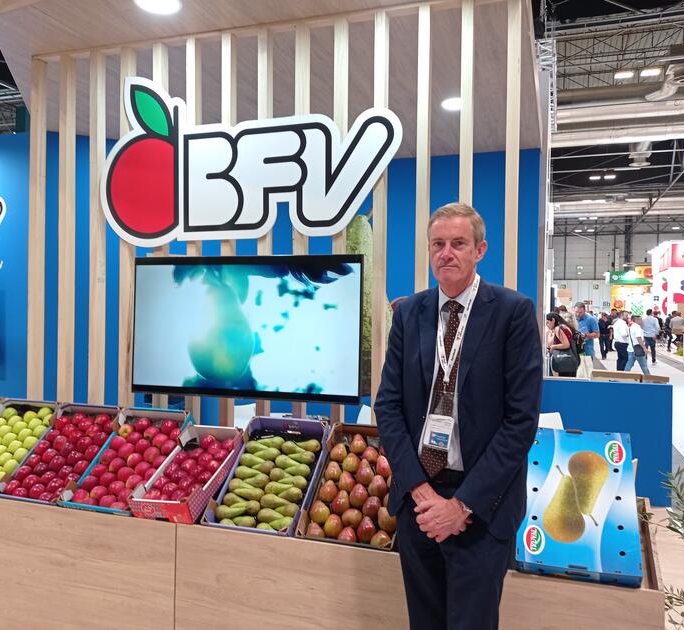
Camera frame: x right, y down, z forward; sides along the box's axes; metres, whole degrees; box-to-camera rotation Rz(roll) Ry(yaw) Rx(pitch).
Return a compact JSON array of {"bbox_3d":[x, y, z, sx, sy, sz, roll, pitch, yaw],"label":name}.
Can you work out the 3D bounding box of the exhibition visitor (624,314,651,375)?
[{"bbox_3d":[5.981,0.850,13.806,0.620,1.680,0.500,1,0,-26],"label":"exhibition visitor"}]

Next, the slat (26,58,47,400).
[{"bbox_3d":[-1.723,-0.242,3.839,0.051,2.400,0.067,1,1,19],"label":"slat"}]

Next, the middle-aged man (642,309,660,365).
[{"bbox_3d":[9.430,0.672,20.800,0.530,1.730,0.420,1,1,23],"label":"middle-aged man"}]

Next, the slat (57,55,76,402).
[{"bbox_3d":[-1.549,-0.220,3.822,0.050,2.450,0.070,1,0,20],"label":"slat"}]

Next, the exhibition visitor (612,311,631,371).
[{"bbox_3d":[5.862,0.786,14.306,0.520,1.720,0.340,1,0,30],"label":"exhibition visitor"}]

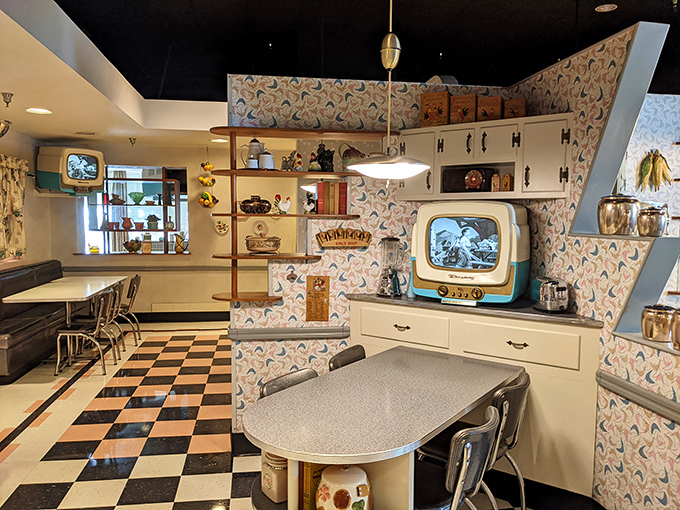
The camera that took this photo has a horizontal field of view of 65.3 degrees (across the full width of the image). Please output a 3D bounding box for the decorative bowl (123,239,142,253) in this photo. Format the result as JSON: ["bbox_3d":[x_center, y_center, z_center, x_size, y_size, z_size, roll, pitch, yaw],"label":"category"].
[{"bbox_3d":[-3.054,-0.127,7.815,0.255,0.195,0.255,0,4,-9],"label":"decorative bowl"}]

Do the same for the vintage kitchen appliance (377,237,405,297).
[{"bbox_3d":[0.332,0.081,3.480,0.180,0.390,0.180,1,4,0],"label":"vintage kitchen appliance"}]

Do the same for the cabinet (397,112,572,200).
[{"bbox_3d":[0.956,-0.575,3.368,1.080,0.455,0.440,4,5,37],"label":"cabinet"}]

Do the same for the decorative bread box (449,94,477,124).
[{"bbox_3d":[0.800,-0.899,3.334,0.173,0.174,0.125,3,5,36],"label":"decorative bread box"}]

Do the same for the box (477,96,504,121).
[{"bbox_3d":[0.920,-0.870,3.247,0.148,0.152,0.148,3,4,23],"label":"box"}]

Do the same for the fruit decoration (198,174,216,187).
[{"bbox_3d":[-1.936,-1.082,7.782,0.257,0.168,0.150,0,4,-9],"label":"fruit decoration"}]

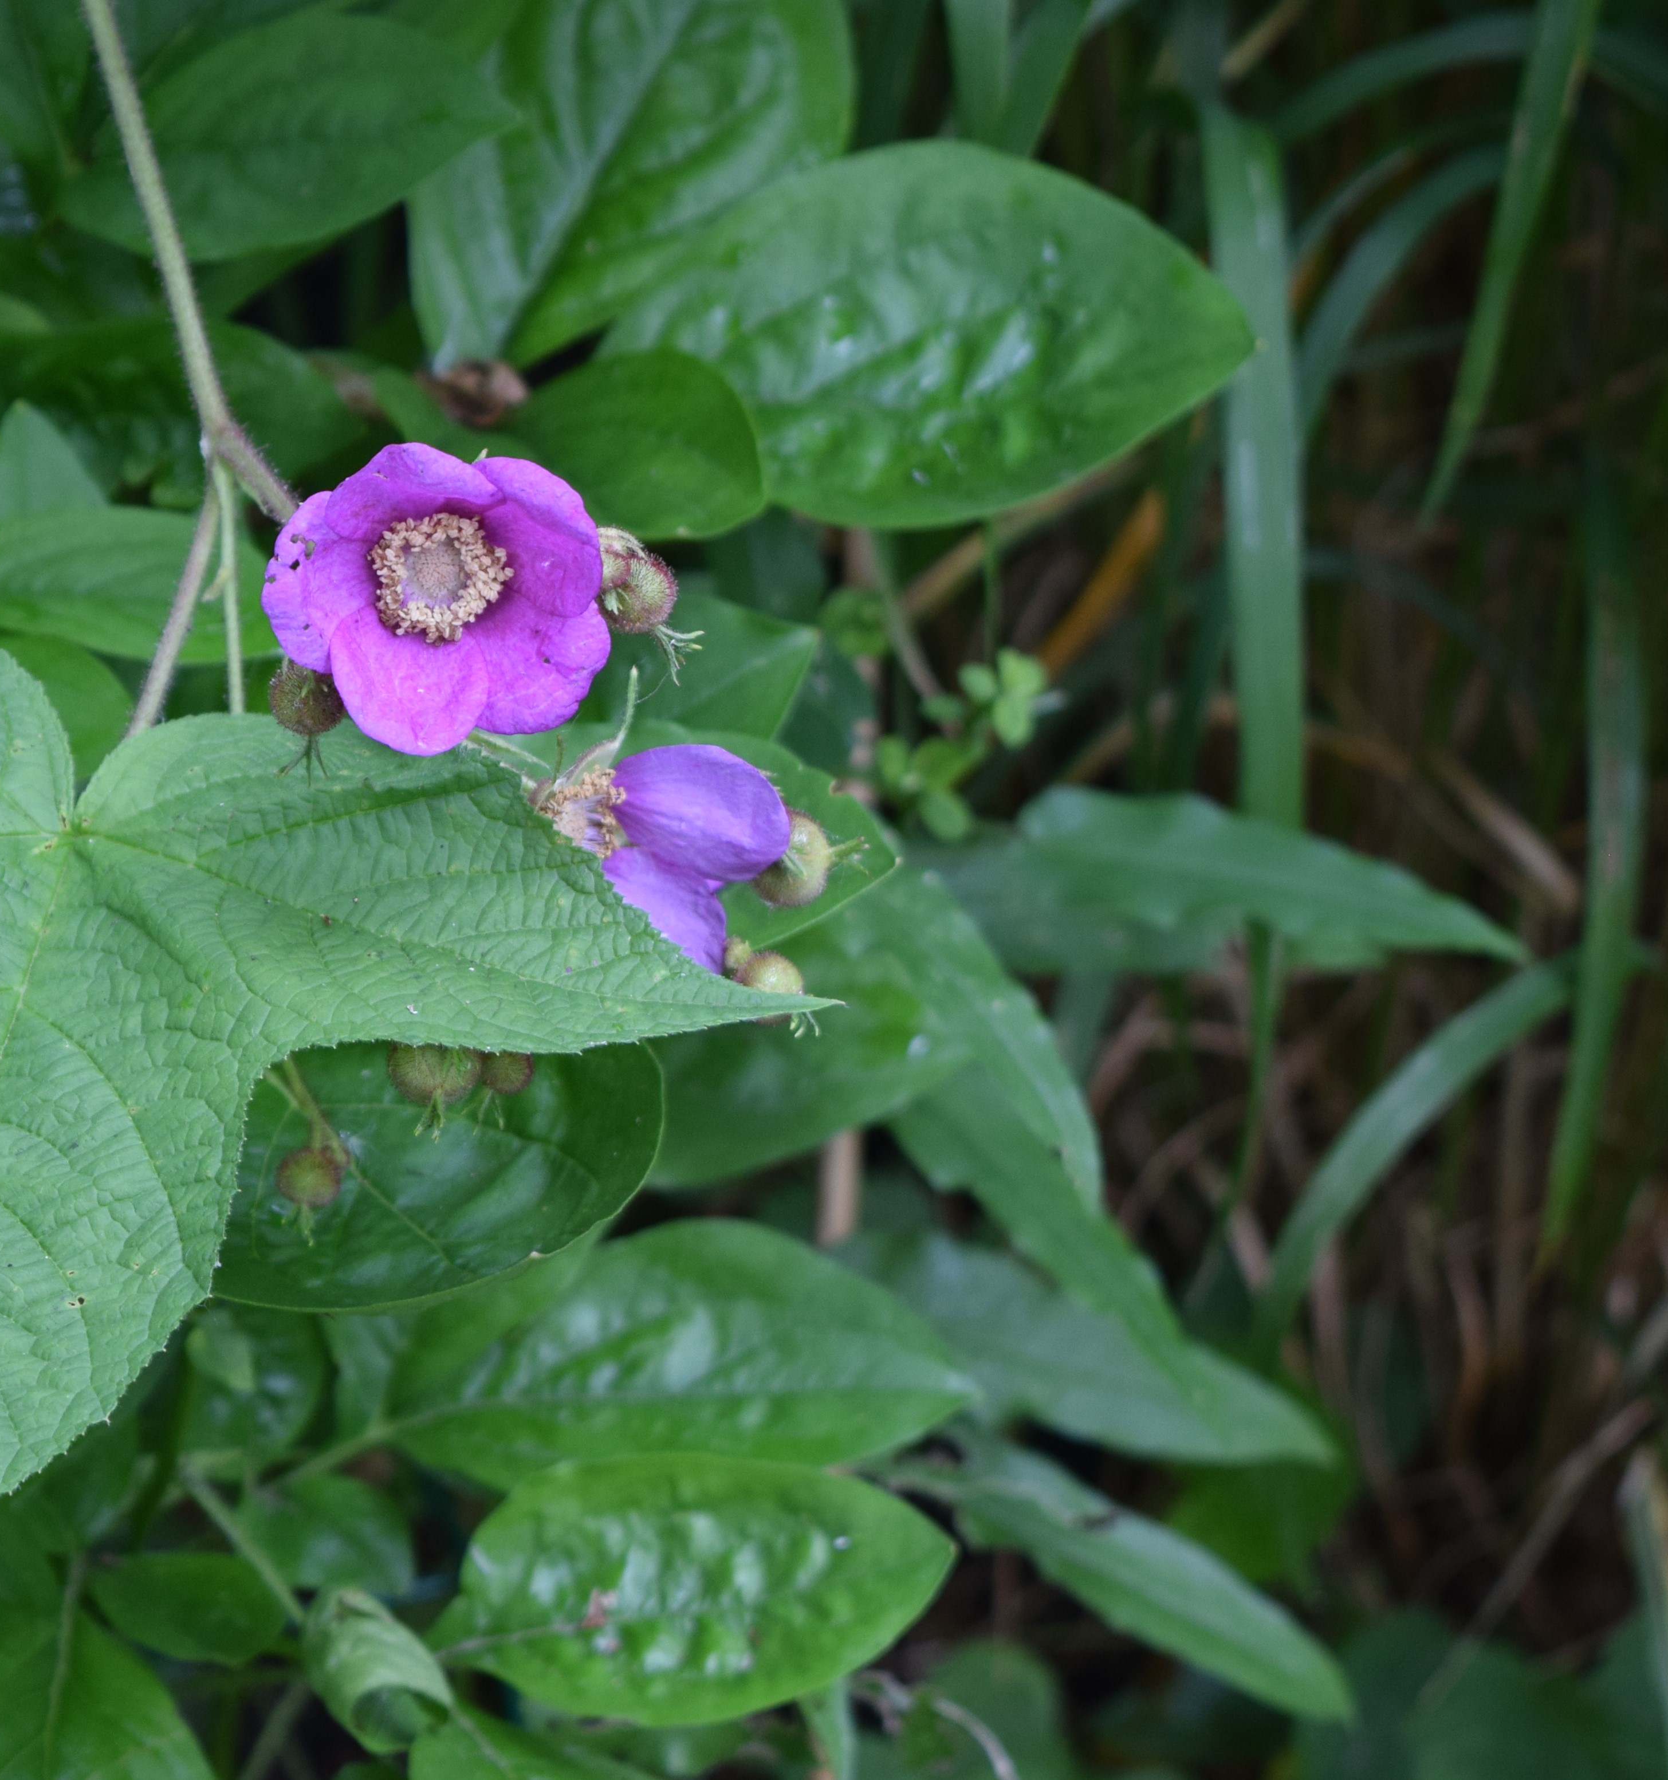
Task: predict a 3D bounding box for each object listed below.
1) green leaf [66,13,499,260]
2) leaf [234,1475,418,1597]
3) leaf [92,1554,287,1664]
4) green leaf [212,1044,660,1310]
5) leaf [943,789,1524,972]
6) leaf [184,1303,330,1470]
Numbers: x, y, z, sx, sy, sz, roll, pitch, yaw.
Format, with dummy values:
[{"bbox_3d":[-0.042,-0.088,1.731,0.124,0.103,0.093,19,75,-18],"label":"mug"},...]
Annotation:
[{"bbox_3d":[-0.085,-0.118,0.950,0.068,0.012,0.033,-9,58,-6],"label":"green leaf"},{"bbox_3d":[-0.085,0.109,1.020,0.029,0.008,0.027,9,45,5],"label":"leaf"},{"bbox_3d":[-0.102,0.113,0.960,0.033,0.008,0.024,5,47,4],"label":"leaf"},{"bbox_3d":[-0.052,0.037,0.800,0.057,0.012,0.039,12,66,6],"label":"green leaf"},{"bbox_3d":[0.069,-0.002,1.050,0.098,0.014,0.036,6,45,6],"label":"leaf"},{"bbox_3d":[-0.093,0.079,0.980,0.026,0.009,0.033,5,53,-3],"label":"leaf"}]

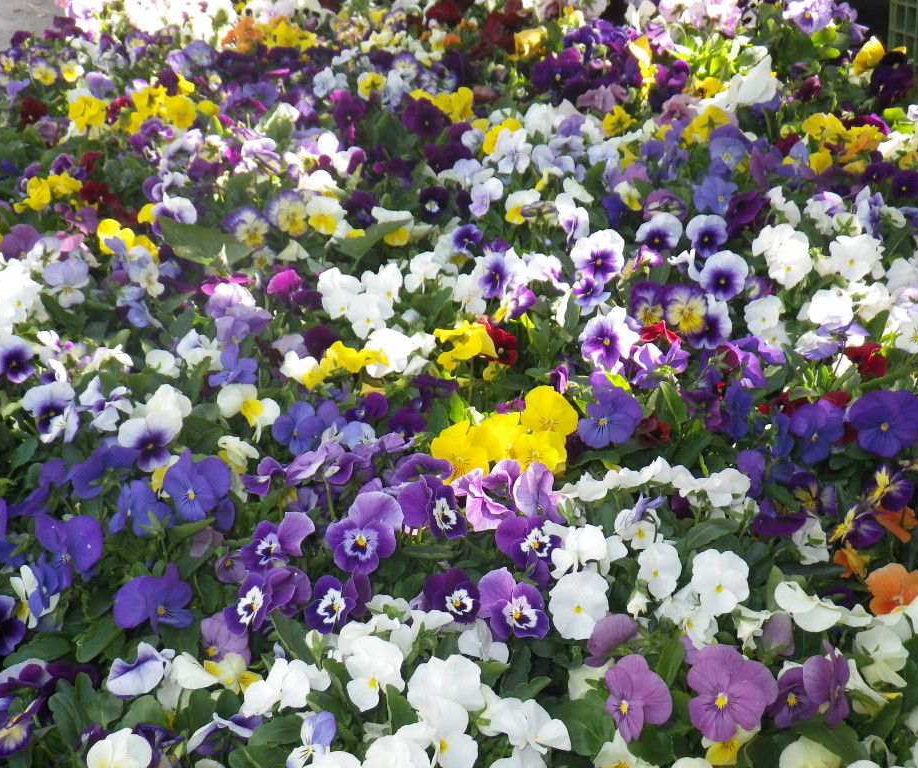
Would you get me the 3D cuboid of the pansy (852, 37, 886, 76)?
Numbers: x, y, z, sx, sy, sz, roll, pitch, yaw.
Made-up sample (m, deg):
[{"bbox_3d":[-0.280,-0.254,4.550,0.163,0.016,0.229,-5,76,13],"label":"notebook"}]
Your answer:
[{"bbox_3d":[0.537,-0.428,1.320,0.030,0.054,0.050,34,54,21],"label":"pansy"}]

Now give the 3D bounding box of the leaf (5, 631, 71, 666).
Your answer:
[{"bbox_3d":[-0.344,0.217,0.824,0.054,0.012,0.028,-16,38,-16],"label":"leaf"}]

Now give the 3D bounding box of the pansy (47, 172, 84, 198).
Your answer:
[{"bbox_3d":[-0.469,-0.236,1.198,0.039,0.032,0.026,-2,21,-2],"label":"pansy"}]

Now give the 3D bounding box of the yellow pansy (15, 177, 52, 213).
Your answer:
[{"bbox_3d":[-0.499,-0.222,1.178,0.042,0.040,0.028,29,27,34],"label":"yellow pansy"}]

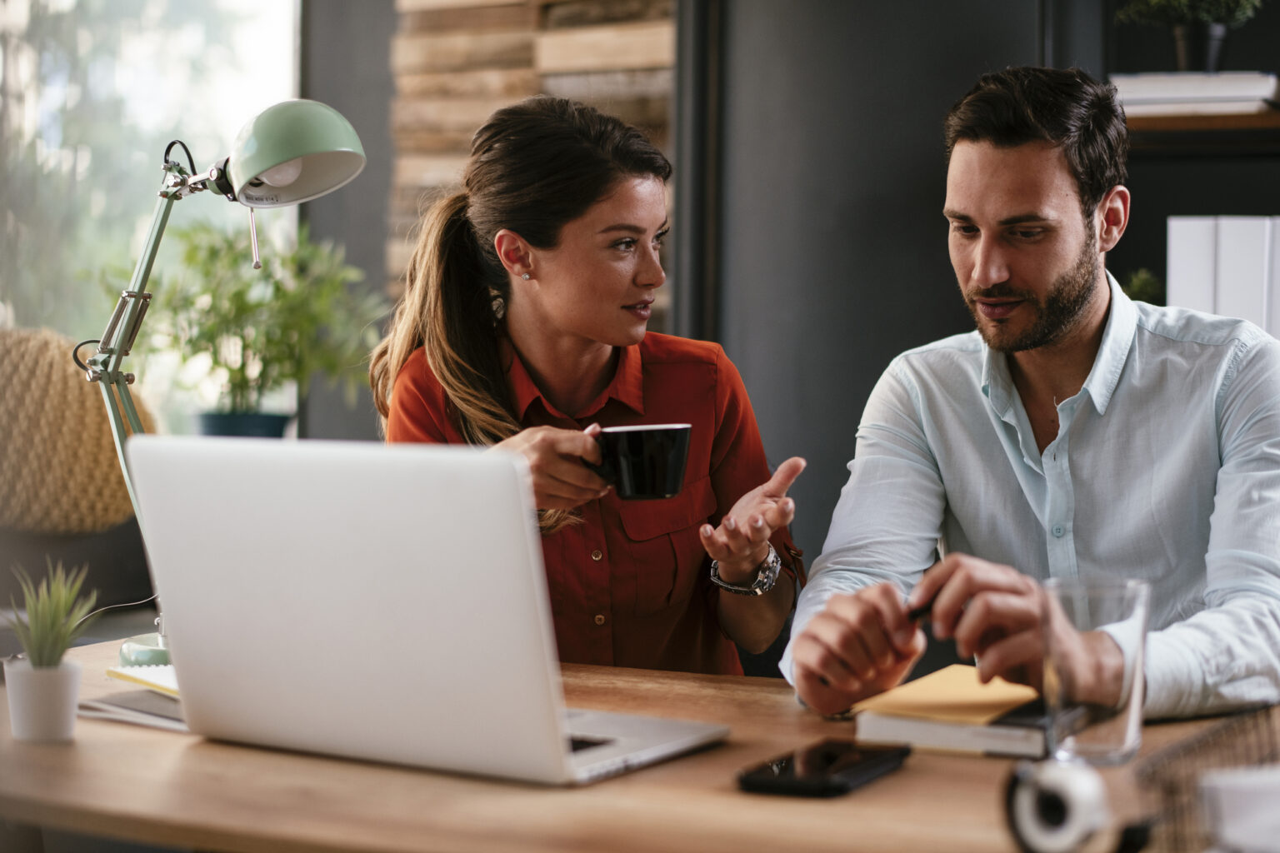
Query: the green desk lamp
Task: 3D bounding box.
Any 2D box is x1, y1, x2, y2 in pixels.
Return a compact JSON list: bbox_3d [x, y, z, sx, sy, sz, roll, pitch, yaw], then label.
[{"bbox_3d":[-0.409,-0.036,2.019,0.330,0.557,0.160,2,1,41],"label":"green desk lamp"}]

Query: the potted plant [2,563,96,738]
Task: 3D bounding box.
[{"bbox_3d":[-0.472,0.175,1.657,0.080,0.144,0.080,1,1,0],"label":"potted plant"}]

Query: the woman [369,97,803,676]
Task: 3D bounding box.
[{"bbox_3d":[-0.055,0.325,2.105,0.500,1.322,0.620,1,1,-13],"label":"woman"}]

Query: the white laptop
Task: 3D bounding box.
[{"bbox_3d":[-0.155,0.132,1.605,0.359,0.241,0.313,1,1,30],"label":"white laptop"}]

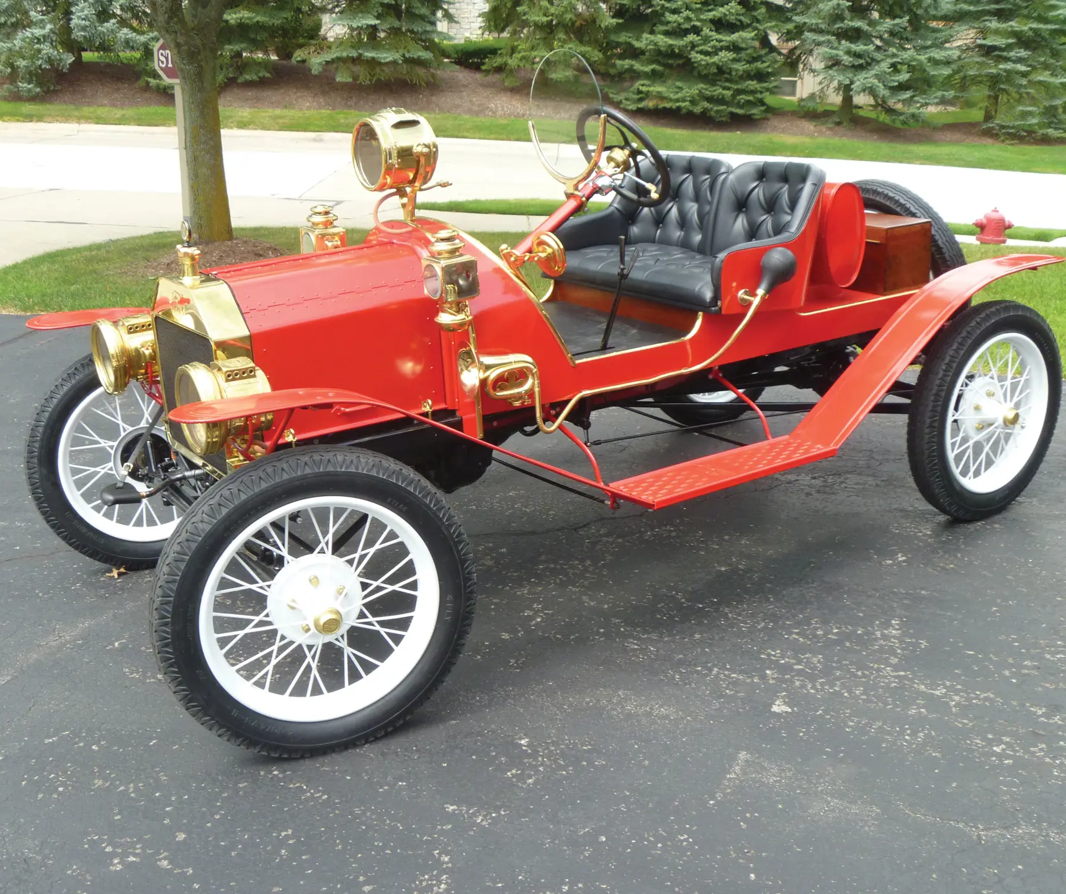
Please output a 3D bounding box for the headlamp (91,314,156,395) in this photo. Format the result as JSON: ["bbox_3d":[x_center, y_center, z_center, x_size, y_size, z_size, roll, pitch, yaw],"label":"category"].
[{"bbox_3d":[-1.179,-0.280,3.573,0.200,0.237,0.230,-13,21,-32],"label":"headlamp"}]

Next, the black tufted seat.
[{"bbox_3d":[0.497,-0.763,4.136,0.510,0.420,0.950,-13,21,-32],"label":"black tufted seat"}]

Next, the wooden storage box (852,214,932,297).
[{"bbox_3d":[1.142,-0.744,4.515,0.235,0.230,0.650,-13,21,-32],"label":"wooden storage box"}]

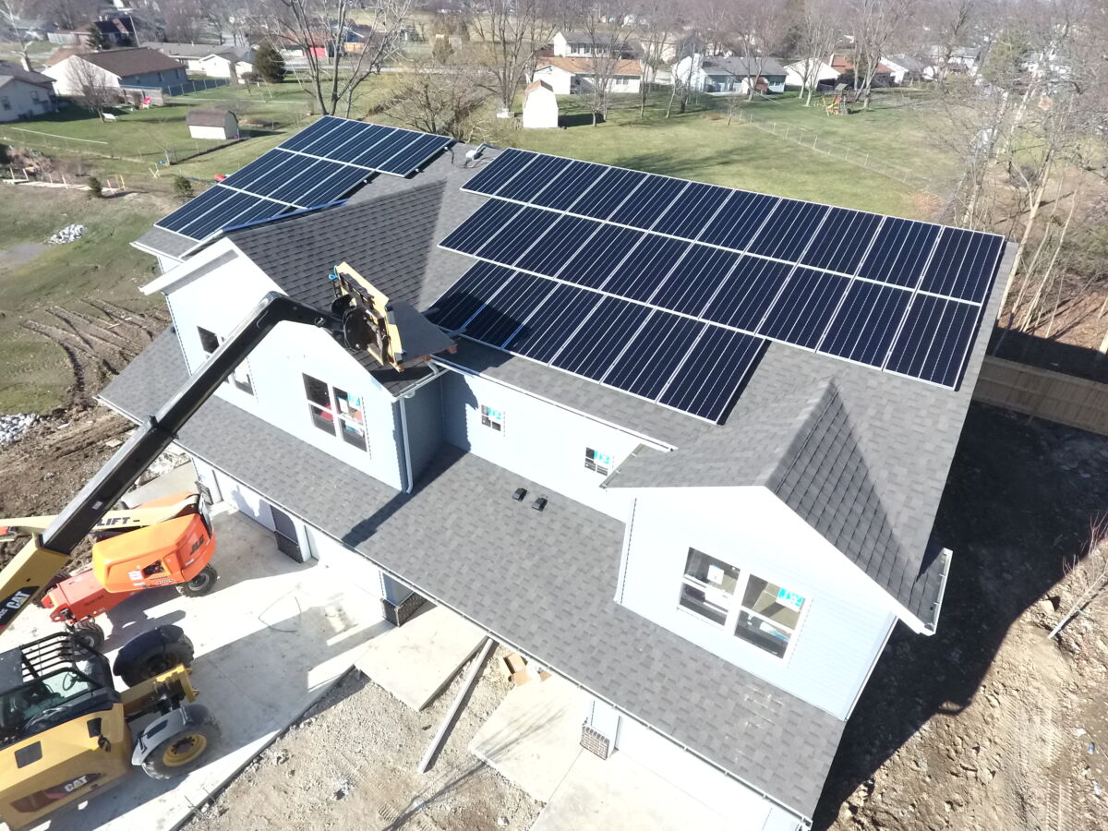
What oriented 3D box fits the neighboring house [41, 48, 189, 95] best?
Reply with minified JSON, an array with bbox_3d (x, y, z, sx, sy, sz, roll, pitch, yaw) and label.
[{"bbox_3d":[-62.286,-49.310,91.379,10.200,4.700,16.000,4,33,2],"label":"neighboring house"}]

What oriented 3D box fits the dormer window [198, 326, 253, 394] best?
[{"bbox_3d":[-6.967,-1.154,13.605,1.580,1.240,0.120,21,37,26],"label":"dormer window"}]

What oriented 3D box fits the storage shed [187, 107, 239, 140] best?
[{"bbox_3d":[-32.751,-27.998,61.390,3.100,2.400,2.400,0,33,-4],"label":"storage shed"}]

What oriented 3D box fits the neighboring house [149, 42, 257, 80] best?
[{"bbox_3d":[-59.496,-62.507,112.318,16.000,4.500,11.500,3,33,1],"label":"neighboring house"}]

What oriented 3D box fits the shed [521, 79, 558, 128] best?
[{"bbox_3d":[-1.545,-33.135,68.053,3.700,4.100,4.200,-2,33,-8],"label":"shed"}]

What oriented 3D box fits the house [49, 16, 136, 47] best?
[{"bbox_3d":[-91.105,-75.803,126.655,14.500,4.700,8.500,-23,41,-34],"label":"house"}]

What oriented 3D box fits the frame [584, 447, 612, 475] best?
[{"bbox_3d":[0.763,0.846,11.287,0.590,0.550,0.100,21,37,26],"label":"frame"}]

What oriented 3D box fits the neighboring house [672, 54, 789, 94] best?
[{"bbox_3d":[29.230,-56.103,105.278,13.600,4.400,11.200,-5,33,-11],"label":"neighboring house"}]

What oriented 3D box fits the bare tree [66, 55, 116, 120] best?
[{"bbox_3d":[-41.911,-29.495,58.231,4.000,5.200,4.000,-17,38,-28],"label":"bare tree"}]

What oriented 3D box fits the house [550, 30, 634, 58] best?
[{"bbox_3d":[9.229,-88.589,153.503,15.500,6.300,9.500,-5,33,-12],"label":"house"}]

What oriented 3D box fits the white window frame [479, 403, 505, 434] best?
[{"bbox_3d":[-1.217,0.073,12.334,0.590,0.550,0.100,21,37,26],"label":"white window frame"}]

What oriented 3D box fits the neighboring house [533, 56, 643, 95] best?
[{"bbox_3d":[4.700,-52.108,98.027,16.000,4.400,11.000,1,33,-3],"label":"neighboring house"}]

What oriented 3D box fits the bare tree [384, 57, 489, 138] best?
[{"bbox_3d":[-11.216,-30.163,61.106,7.600,6.500,7.000,2,33,0],"label":"bare tree"}]

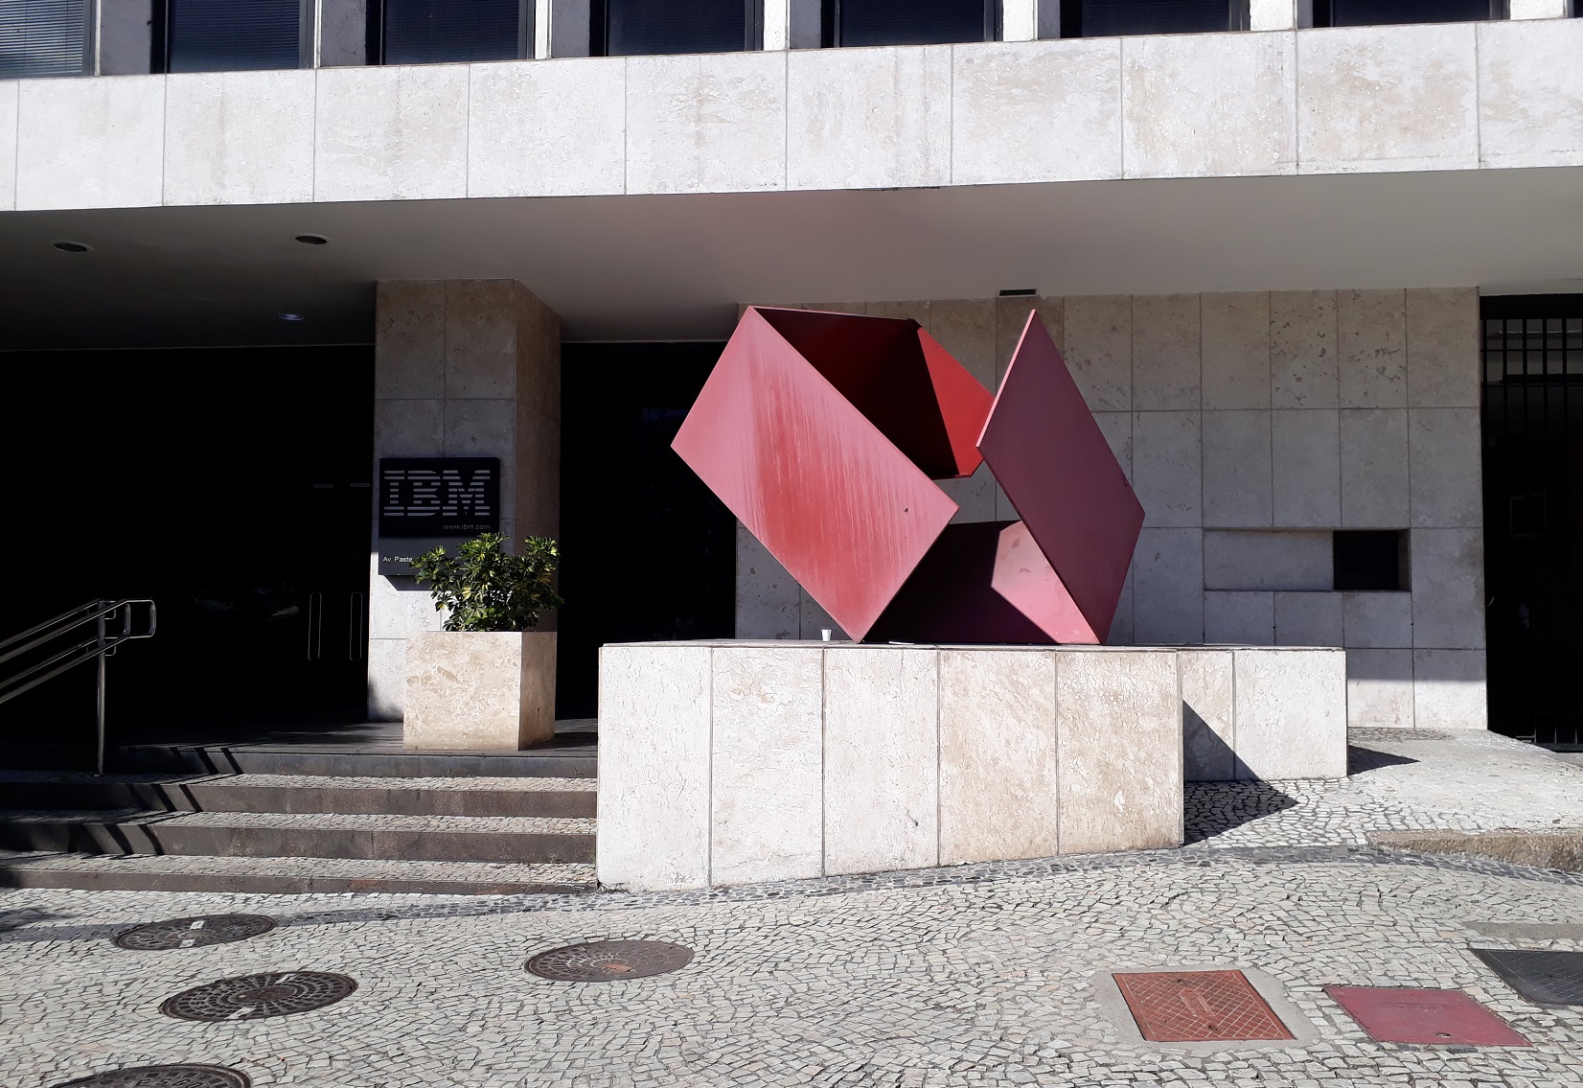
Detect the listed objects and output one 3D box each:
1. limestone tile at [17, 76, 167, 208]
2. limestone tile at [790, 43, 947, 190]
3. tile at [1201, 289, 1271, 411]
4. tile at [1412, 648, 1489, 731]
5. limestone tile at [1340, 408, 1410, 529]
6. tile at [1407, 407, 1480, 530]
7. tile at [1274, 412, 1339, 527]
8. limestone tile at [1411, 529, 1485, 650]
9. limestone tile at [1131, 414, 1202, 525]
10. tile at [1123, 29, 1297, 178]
[{"bbox_3d":[-4.592,-2.627,8.119,1.020,0.871,0.041,0,-3,5],"label":"limestone tile"},{"bbox_3d":[0.476,-2.615,7.593,1.008,0.869,0.030,0,-3,5],"label":"limestone tile"},{"bbox_3d":[3.653,-1.579,10.161,0.556,0.976,0.041,0,-3,5],"label":"tile"},{"bbox_3d":[5.864,1.291,11.009,0.616,0.705,0.040,0,-3,6],"label":"tile"},{"bbox_3d":[4.637,-0.601,9.825,0.523,0.953,0.030,0,-3,5],"label":"limestone tile"},{"bbox_3d":[5.883,-0.685,11.123,0.623,1.086,0.040,0,-3,6],"label":"tile"},{"bbox_3d":[4.679,-0.685,11.242,0.603,1.082,0.040,0,-3,6],"label":"tile"},{"bbox_3d":[5.167,0.348,9.729,0.547,0.949,0.030,0,-3,5],"label":"limestone tile"},{"bbox_3d":[3.035,-0.601,9.977,0.541,0.948,0.030,0,-3,5],"label":"limestone tile"},{"bbox_3d":[2.421,-2.539,7.165,0.984,0.841,0.030,0,-2,6],"label":"tile"}]

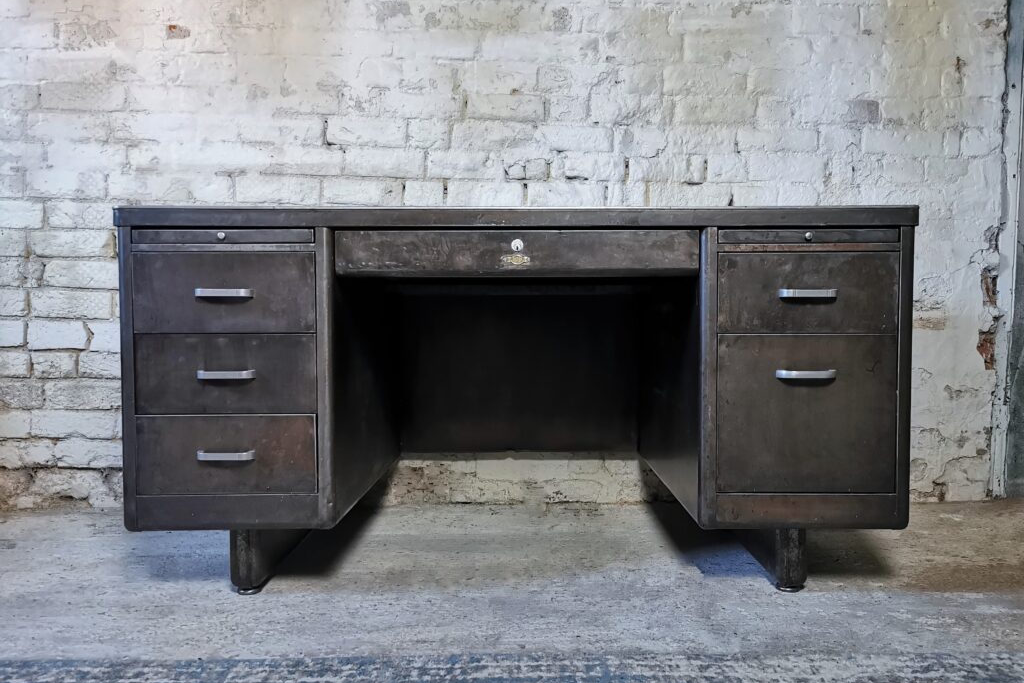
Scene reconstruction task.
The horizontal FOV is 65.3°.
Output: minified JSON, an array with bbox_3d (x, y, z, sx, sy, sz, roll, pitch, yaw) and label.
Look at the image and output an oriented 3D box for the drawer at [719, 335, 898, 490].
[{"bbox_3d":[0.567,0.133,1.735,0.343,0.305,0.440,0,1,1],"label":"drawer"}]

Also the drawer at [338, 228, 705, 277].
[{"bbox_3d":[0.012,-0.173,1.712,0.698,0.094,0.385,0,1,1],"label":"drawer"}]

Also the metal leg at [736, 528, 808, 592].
[{"bbox_3d":[0.556,0.423,1.885,0.061,0.139,0.615,0,1,1],"label":"metal leg"}]

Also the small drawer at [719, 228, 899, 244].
[{"bbox_3d":[0.566,-0.204,1.696,0.342,0.029,0.360,0,1,1],"label":"small drawer"}]

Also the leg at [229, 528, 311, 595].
[{"bbox_3d":[-0.529,0.426,1.899,0.058,0.139,0.615,0,1,1],"label":"leg"}]

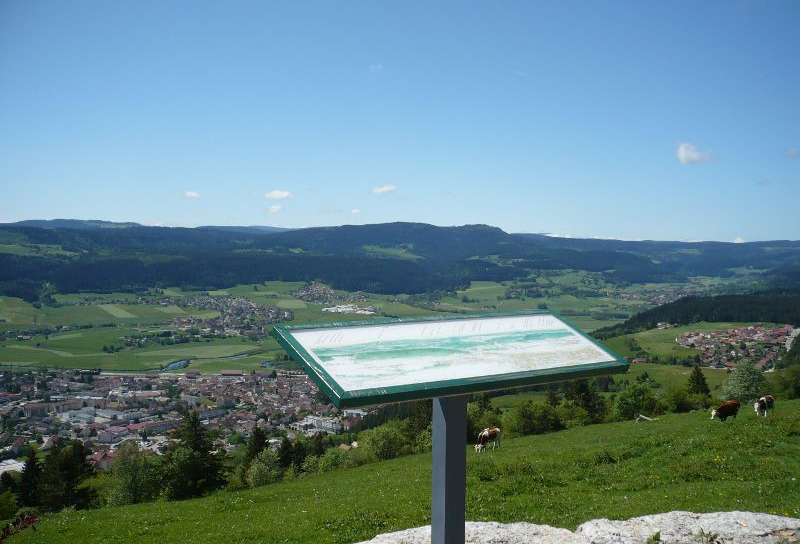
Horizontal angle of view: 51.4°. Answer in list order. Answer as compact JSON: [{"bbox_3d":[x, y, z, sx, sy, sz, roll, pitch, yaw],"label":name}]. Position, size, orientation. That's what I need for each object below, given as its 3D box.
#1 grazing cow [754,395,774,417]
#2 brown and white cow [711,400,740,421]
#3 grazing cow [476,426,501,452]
[{"bbox_3d":[24.554,9.039,56.000,0.700,1.420,2.150,2,3,42],"label":"grazing cow"},{"bbox_3d":[21.517,9.209,55.000,2.150,1.400,0.720,-1,3,-28],"label":"brown and white cow"},{"bbox_3d":[5.364,10.286,51.000,0.700,1.420,2.100,2,3,33],"label":"grazing cow"}]

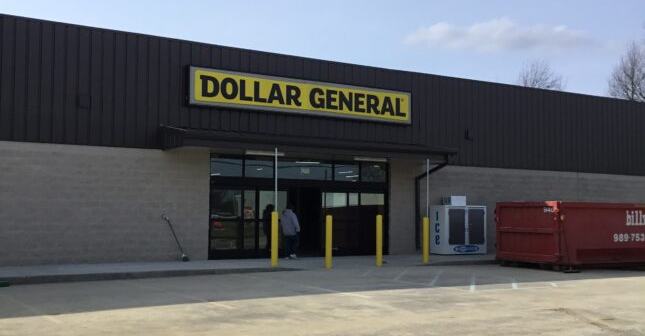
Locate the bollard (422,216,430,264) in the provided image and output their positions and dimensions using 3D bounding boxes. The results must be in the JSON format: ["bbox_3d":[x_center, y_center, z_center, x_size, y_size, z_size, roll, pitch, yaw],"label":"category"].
[{"bbox_3d":[3.048,2.126,22.677,0.173,1.340,0.173,3,-4,-33],"label":"bollard"}]

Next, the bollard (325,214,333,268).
[{"bbox_3d":[0.177,2.002,20.823,0.173,1.440,0.173,3,-4,-33],"label":"bollard"}]

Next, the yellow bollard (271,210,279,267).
[{"bbox_3d":[-1.228,1.833,19.922,0.173,1.400,0.173,1,-3,0],"label":"yellow bollard"}]

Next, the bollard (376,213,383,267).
[{"bbox_3d":[1.606,2.043,21.747,0.173,1.430,0.173,1,-3,0],"label":"bollard"}]

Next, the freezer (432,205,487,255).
[{"bbox_3d":[4.591,2.086,26.041,1.890,1.640,0.780,3,-4,-33],"label":"freezer"}]

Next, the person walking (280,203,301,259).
[{"bbox_3d":[-0.916,1.844,22.688,0.560,1.670,0.420,1,-3,-14],"label":"person walking"}]

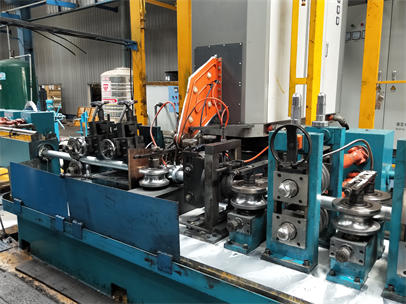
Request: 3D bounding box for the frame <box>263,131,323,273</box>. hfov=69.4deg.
[{"bbox_3d":[0.544,0.298,1.827,0.314,0.830,0.140,6,11,35],"label":"frame"}]

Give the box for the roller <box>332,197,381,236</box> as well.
[{"bbox_3d":[0.895,0.366,1.713,0.254,0.147,0.254,6,11,35],"label":"roller"}]

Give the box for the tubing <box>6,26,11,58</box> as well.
[{"bbox_3d":[-5.684,-3.205,8.589,0.045,0.888,0.045,6,11,35],"label":"tubing"}]

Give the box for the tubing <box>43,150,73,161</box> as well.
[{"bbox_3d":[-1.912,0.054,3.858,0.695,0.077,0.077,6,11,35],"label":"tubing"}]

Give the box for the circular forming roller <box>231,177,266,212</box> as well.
[{"bbox_3d":[0.328,0.308,2.116,0.252,0.147,0.252,-1,9,0],"label":"circular forming roller"}]

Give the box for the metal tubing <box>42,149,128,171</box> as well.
[{"bbox_3d":[-1.486,0.098,3.557,1.742,0.077,0.077,6,11,35],"label":"metal tubing"}]

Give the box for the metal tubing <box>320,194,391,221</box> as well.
[{"bbox_3d":[0.940,0.345,1.843,0.435,0.077,0.077,6,11,35],"label":"metal tubing"}]

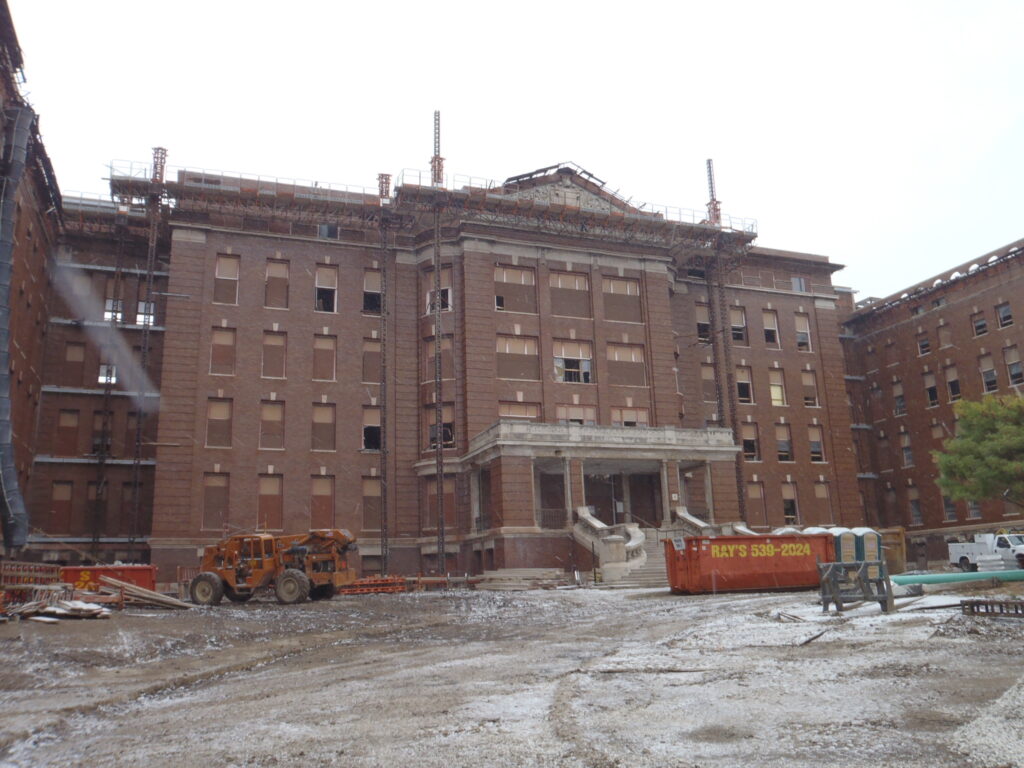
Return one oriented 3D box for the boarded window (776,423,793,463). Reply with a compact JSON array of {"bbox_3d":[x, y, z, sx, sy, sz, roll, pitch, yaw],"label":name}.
[{"bbox_3d":[17.455,3.811,53.194,1.126,2.496,0.170,3,-15,-20],"label":"boarded window"}]

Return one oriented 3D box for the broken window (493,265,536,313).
[{"bbox_3d":[0.304,-5.920,52.217,2.805,3.150,0.200,3,-15,-21],"label":"broken window"}]

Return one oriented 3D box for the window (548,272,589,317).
[{"bbox_3d":[3.337,-5.013,47.143,2.445,2.714,0.170,3,-15,-20],"label":"window"}]

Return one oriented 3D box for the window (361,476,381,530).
[{"bbox_3d":[-7.406,6.331,44.076,1.211,2.823,0.160,3,-15,-20],"label":"window"}]

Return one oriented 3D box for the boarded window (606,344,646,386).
[{"bbox_3d":[7.540,-1.212,54.387,2.758,2.803,0.200,3,-15,-20],"label":"boarded window"}]

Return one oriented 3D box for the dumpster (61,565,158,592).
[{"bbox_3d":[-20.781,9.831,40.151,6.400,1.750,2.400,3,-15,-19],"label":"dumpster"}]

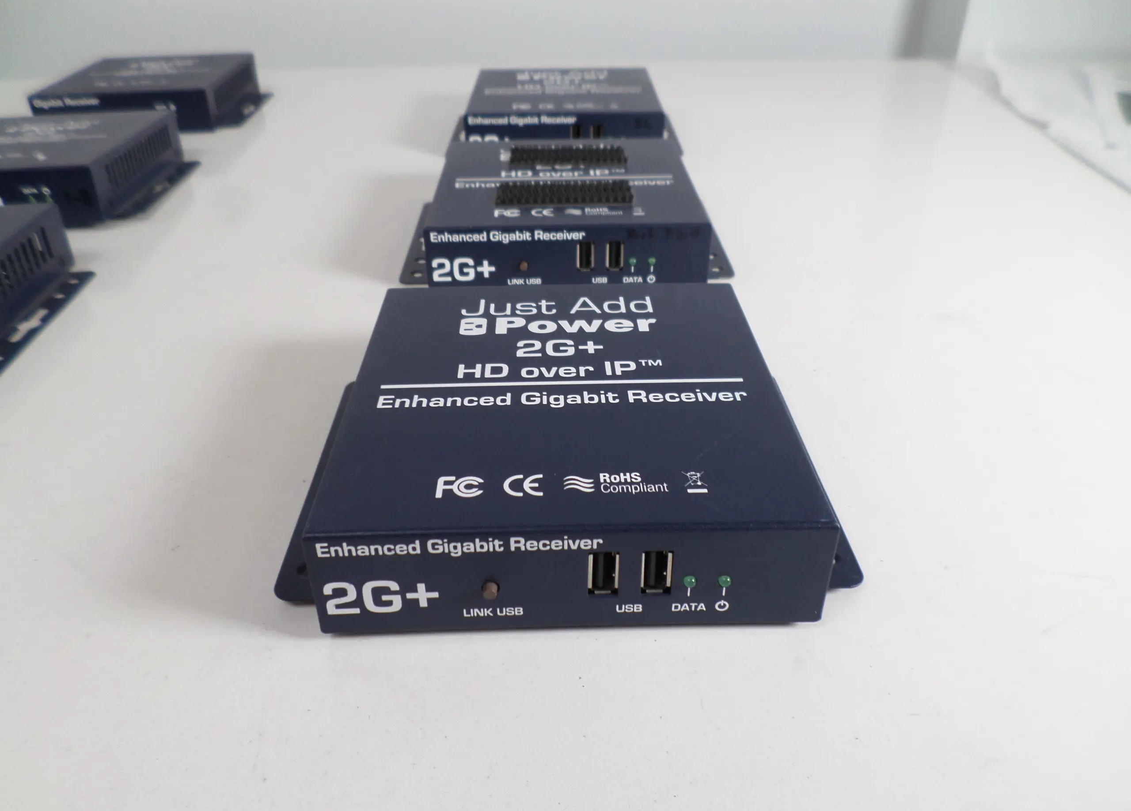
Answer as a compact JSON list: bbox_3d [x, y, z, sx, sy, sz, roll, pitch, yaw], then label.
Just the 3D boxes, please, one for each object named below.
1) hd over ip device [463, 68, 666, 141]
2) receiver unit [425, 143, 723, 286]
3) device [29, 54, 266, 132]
[{"bbox_3d":[-0.001,-0.210,0.588,0.142,0.033,0.135,-1,33,0],"label":"hd over ip device"},{"bbox_3d":[0.000,-0.102,0.423,0.142,0.033,0.135,-1,33,-1],"label":"receiver unit"},{"bbox_3d":[-0.327,-0.248,0.652,0.142,0.033,0.135,-3,33,-3],"label":"device"}]

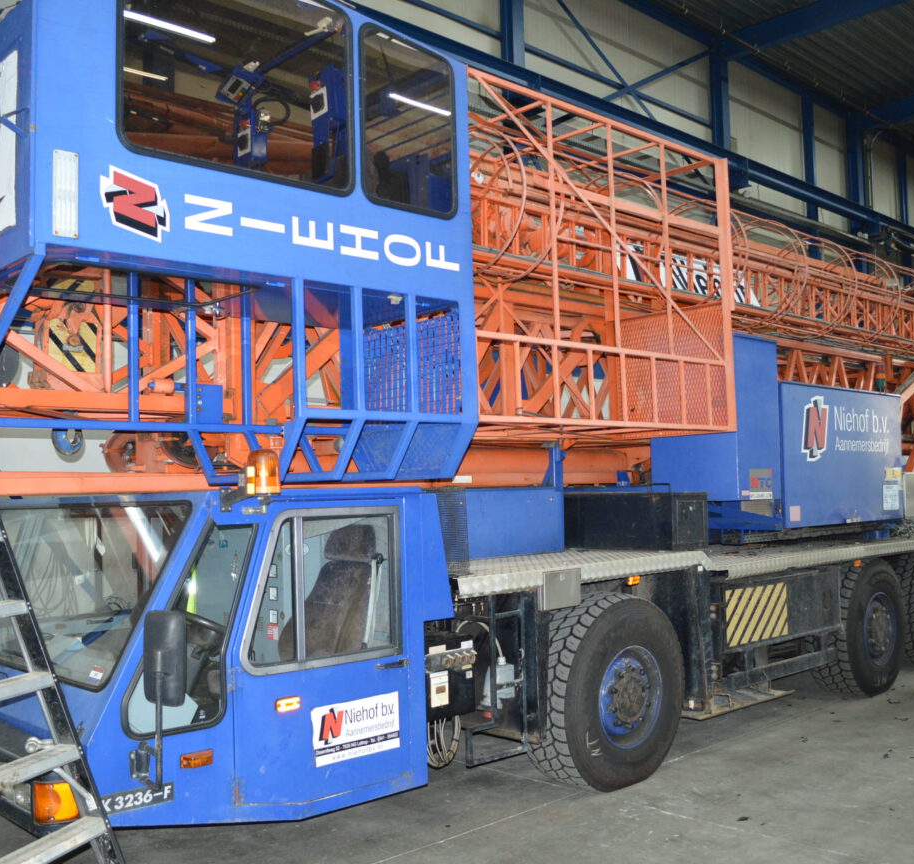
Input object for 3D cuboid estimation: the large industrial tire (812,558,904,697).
[{"bbox_3d":[3.385,1.641,8.279,1.140,1.120,0.420,2,-5,-43],"label":"large industrial tire"}]

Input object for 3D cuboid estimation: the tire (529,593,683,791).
[{"bbox_3d":[0.889,1.566,5.966,1.140,1.120,0.420,2,-5,-43],"label":"tire"}]

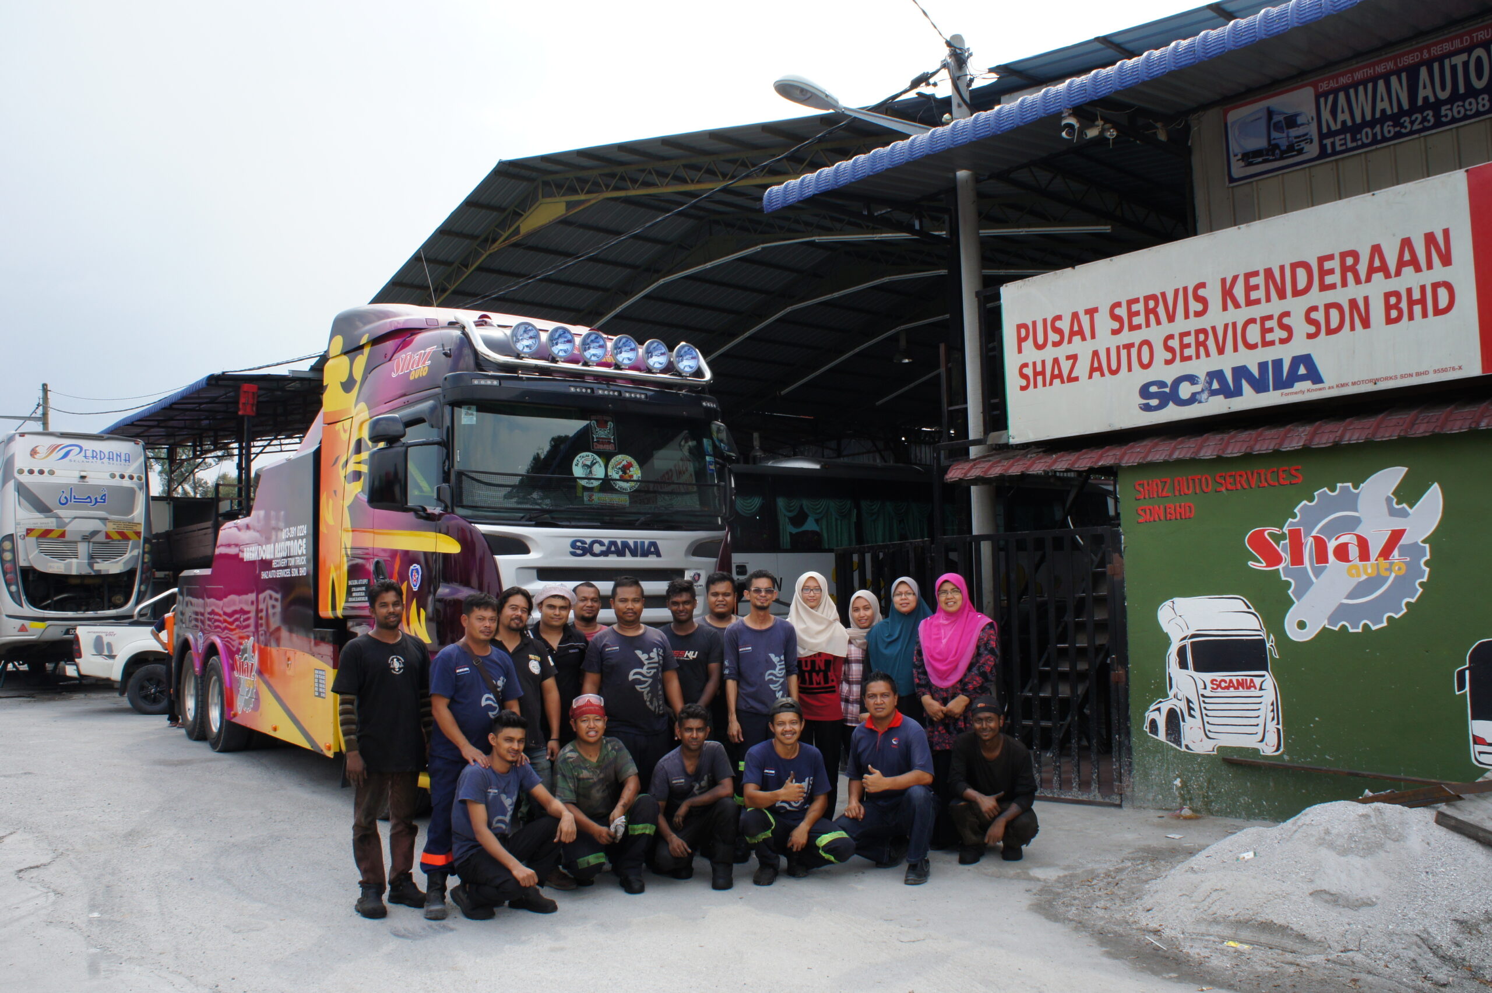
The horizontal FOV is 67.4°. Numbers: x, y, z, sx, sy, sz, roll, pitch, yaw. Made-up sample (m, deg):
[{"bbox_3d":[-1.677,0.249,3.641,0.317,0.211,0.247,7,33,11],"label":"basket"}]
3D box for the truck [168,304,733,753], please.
[{"bbox_3d":[-3.480,0.624,11.331,2.600,4.000,8.250,2,-5,-39],"label":"truck"}]

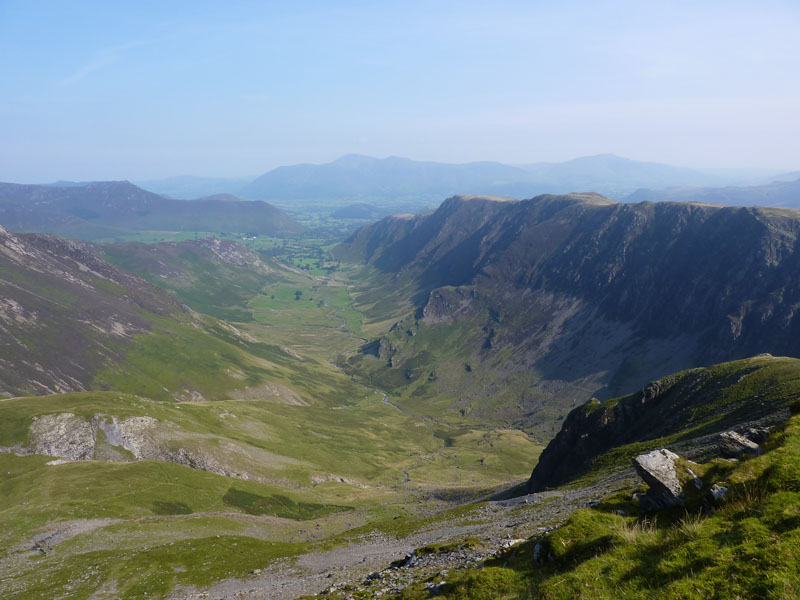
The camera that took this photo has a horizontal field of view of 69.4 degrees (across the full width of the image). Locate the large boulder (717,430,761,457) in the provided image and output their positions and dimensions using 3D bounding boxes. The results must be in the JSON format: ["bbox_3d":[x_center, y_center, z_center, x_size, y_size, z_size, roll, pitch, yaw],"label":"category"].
[{"bbox_3d":[7.932,3.400,13.500,0.950,0.550,0.800,8,15,32],"label":"large boulder"}]

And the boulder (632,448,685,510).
[{"bbox_3d":[4.116,2.858,9.200,0.780,0.720,0.750,6,15,26],"label":"boulder"}]

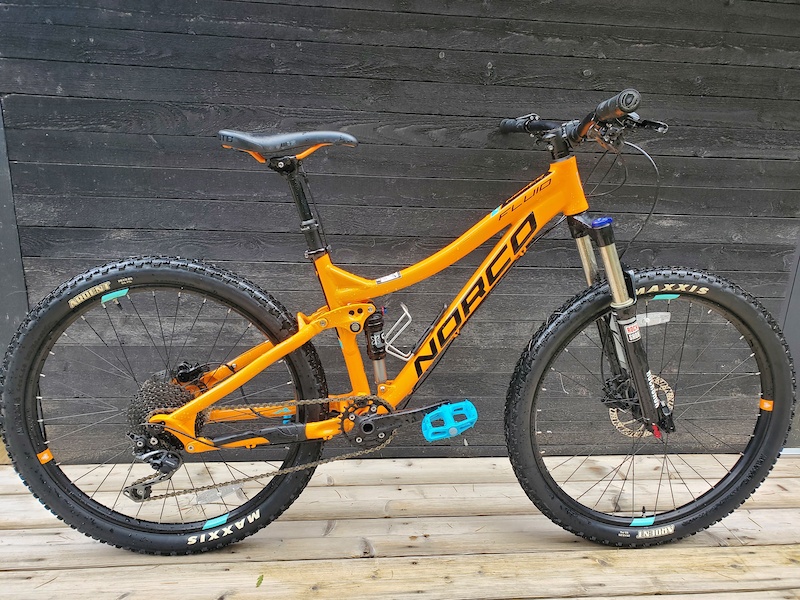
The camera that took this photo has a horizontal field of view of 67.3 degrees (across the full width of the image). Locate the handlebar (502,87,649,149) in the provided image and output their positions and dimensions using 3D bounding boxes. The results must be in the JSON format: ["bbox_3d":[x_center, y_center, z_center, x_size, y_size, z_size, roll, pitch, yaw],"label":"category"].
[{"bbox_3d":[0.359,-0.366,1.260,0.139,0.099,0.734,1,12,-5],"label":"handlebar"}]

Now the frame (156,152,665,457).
[{"bbox_3d":[0.046,0.000,1.312,1.141,0.650,0.169,1,12,-5],"label":"frame"}]

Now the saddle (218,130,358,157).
[{"bbox_3d":[-0.223,-0.316,1.221,0.278,0.059,0.139,1,12,-5],"label":"saddle"}]

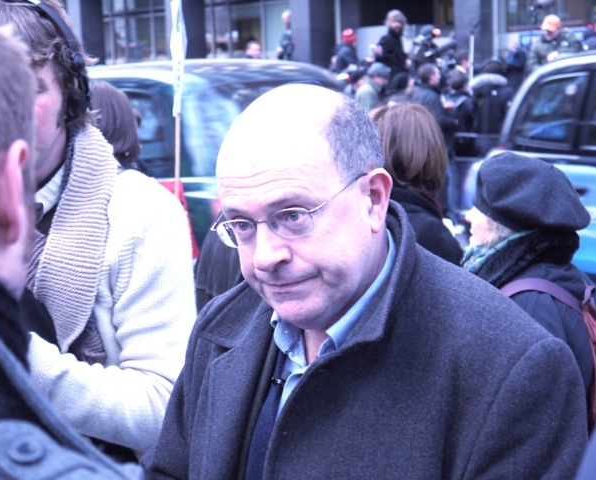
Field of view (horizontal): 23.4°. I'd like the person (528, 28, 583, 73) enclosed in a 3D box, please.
[{"bbox_3d":[2.689,-1.482,15.000,0.580,1.730,0.400,0,7,12],"label":"person"}]

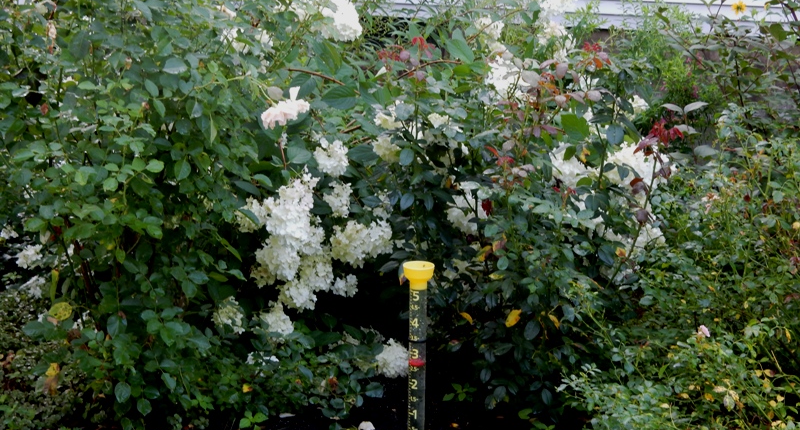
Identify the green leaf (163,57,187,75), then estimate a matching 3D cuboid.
[{"bbox_3d":[-0.605,-0.393,3.720,0.064,0.051,0.015,-1,-24,-9],"label":"green leaf"}]

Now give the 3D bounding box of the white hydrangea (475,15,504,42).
[{"bbox_3d":[0.287,-0.599,4.450,0.096,0.075,0.085,2,14,3],"label":"white hydrangea"}]

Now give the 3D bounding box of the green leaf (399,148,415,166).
[{"bbox_3d":[0.020,-0.177,4.200,0.047,0.054,0.016,1,-8,0],"label":"green leaf"}]

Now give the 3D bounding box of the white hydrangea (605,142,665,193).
[{"bbox_3d":[0.782,-0.158,4.624,0.199,0.172,0.160,3,14,9],"label":"white hydrangea"}]

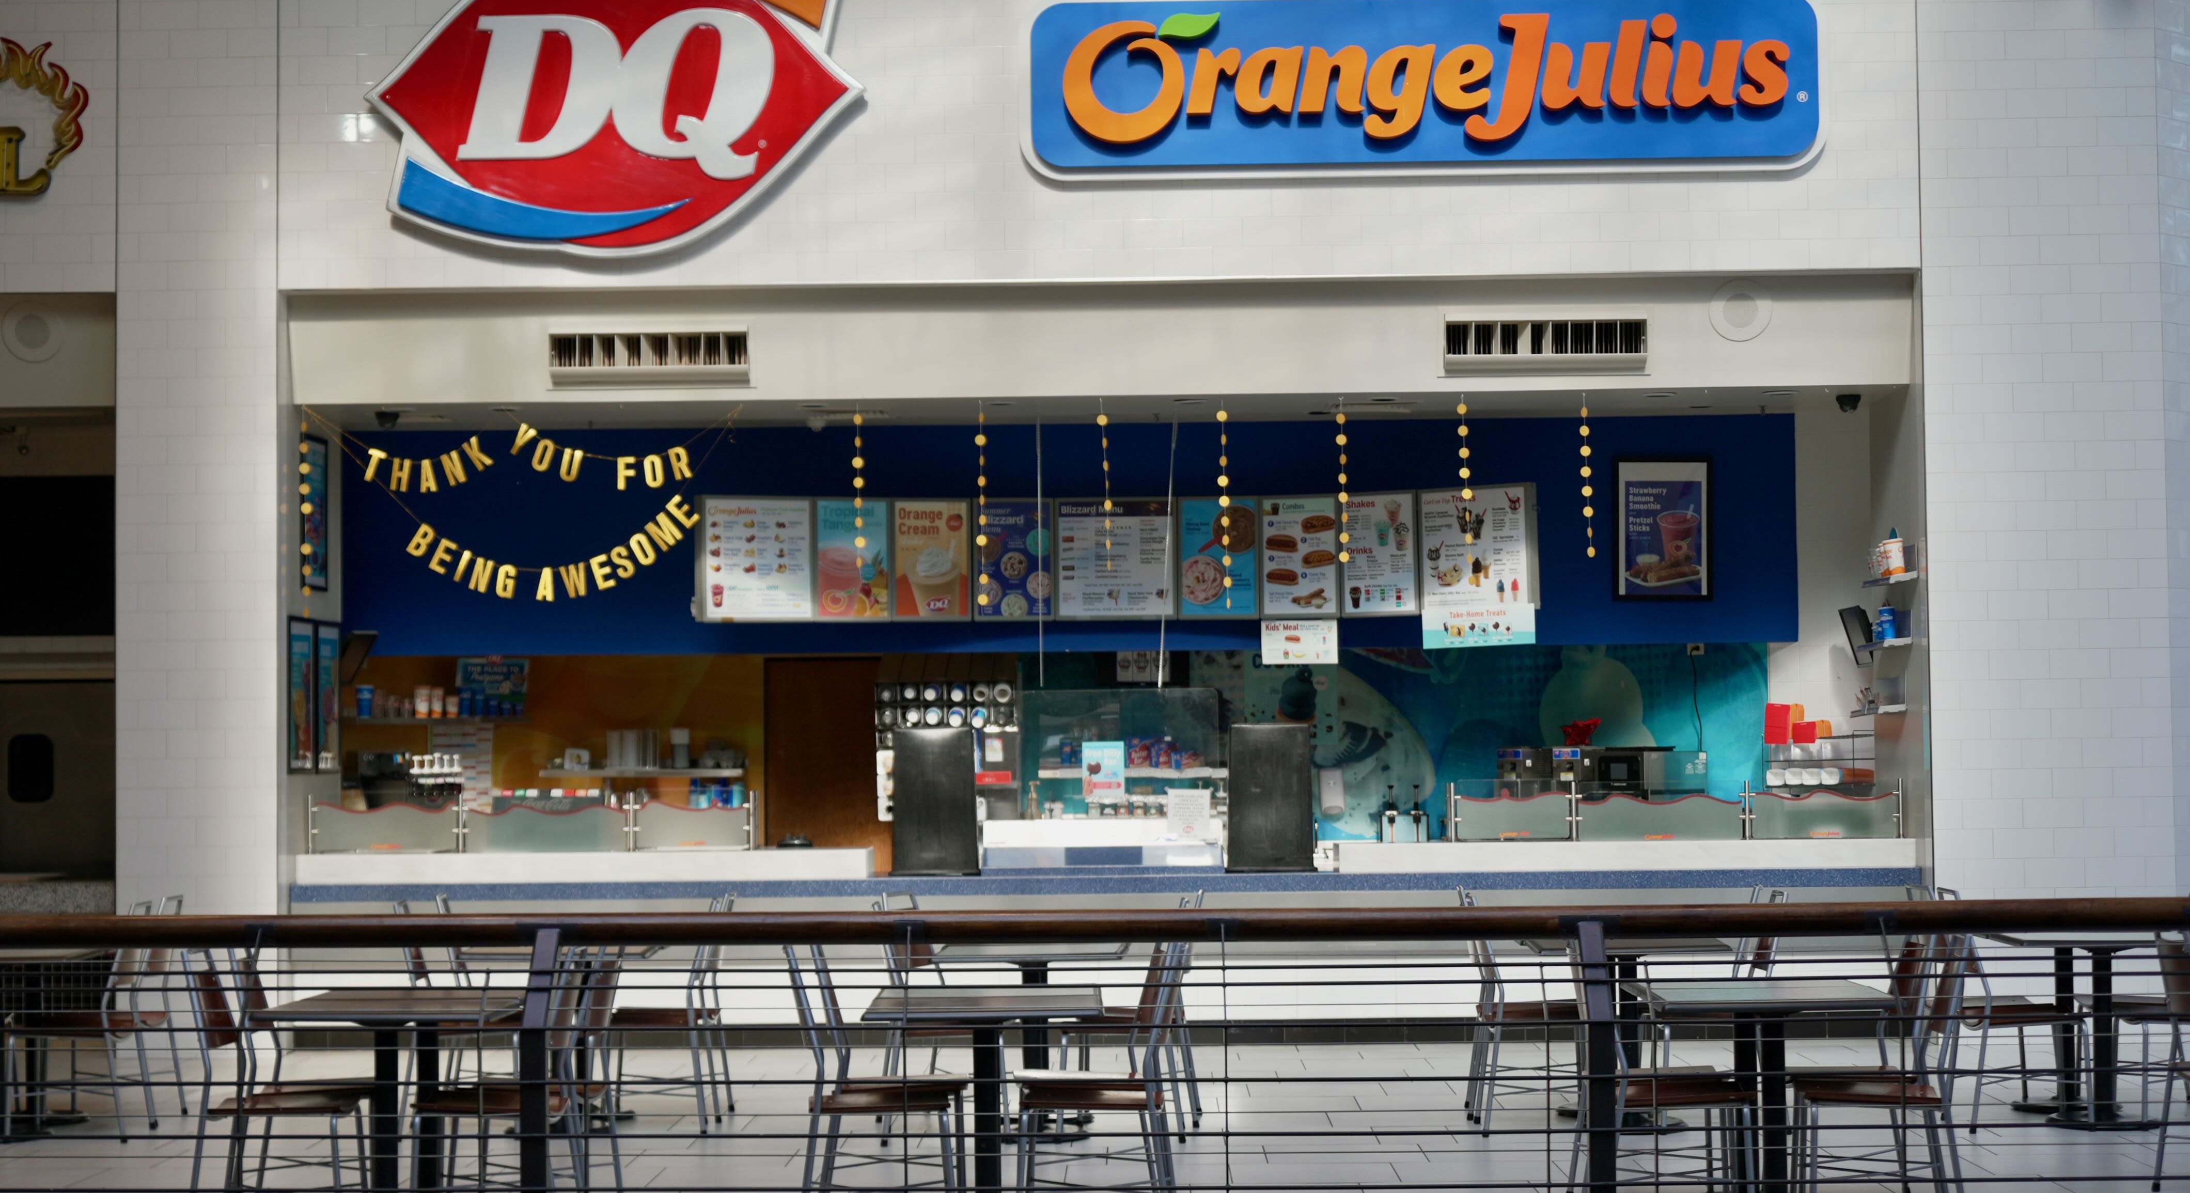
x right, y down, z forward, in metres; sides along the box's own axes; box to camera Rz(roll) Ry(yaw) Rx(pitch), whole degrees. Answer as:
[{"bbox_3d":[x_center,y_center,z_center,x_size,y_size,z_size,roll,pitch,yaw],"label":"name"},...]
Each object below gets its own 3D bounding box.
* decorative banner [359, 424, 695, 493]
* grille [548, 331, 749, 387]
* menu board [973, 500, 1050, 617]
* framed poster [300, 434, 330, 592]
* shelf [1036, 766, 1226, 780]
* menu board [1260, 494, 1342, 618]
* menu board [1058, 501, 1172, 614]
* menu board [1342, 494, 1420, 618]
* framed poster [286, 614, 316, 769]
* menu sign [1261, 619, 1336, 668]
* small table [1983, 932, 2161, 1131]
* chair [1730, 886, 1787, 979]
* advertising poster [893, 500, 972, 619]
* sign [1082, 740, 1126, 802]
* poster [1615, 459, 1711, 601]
[{"bbox_3d":[-3.059,-0.743,18.713,1.798,0.370,0.050,-1,-3,1],"label":"decorative banner"},{"bbox_3d":[-2.353,-1.250,18.280,1.055,0.287,0.081,-1,11,1],"label":"grille"},{"bbox_3d":[-0.449,-0.206,19.166,0.438,0.667,0.050,0,-3,-6],"label":"menu board"},{"bbox_3d":[-4.251,-0.453,18.919,0.035,0.835,0.570,-1,-3,1],"label":"framed poster"},{"bbox_3d":[0.211,0.978,19.256,1.088,0.070,0.280,-1,-3,1],"label":"shelf"},{"bbox_3d":[1.159,-0.220,19.355,0.460,0.686,0.100,-1,-2,15],"label":"menu board"},{"bbox_3d":[0.116,-0.211,19.233,0.659,0.670,0.050,-1,-3,0],"label":"menu board"},{"bbox_3d":[1.601,-0.238,19.497,0.460,0.707,0.091,-1,1,19],"label":"menu board"},{"bbox_3d":[-4.239,0.539,18.639,0.030,0.830,0.610,-1,-2,1],"label":"framed poster"},{"bbox_3d":[1.126,0.254,19.107,0.431,0.264,0.020,-1,-3,12],"label":"menu sign"},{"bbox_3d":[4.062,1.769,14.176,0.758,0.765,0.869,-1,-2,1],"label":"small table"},{"bbox_3d":[2.453,1.652,13.723,0.540,0.945,0.460,-1,-3,1],"label":"chair"},{"bbox_3d":[-0.895,-0.202,19.057,0.447,0.659,0.050,0,-3,-11],"label":"advertising poster"},{"bbox_3d":[0.050,0.927,18.512,0.232,0.308,0.020,-1,-2,1],"label":"sign"},{"bbox_3d":[3.207,-0.383,19.562,0.535,0.810,0.030,-1,-2,1],"label":"poster"}]

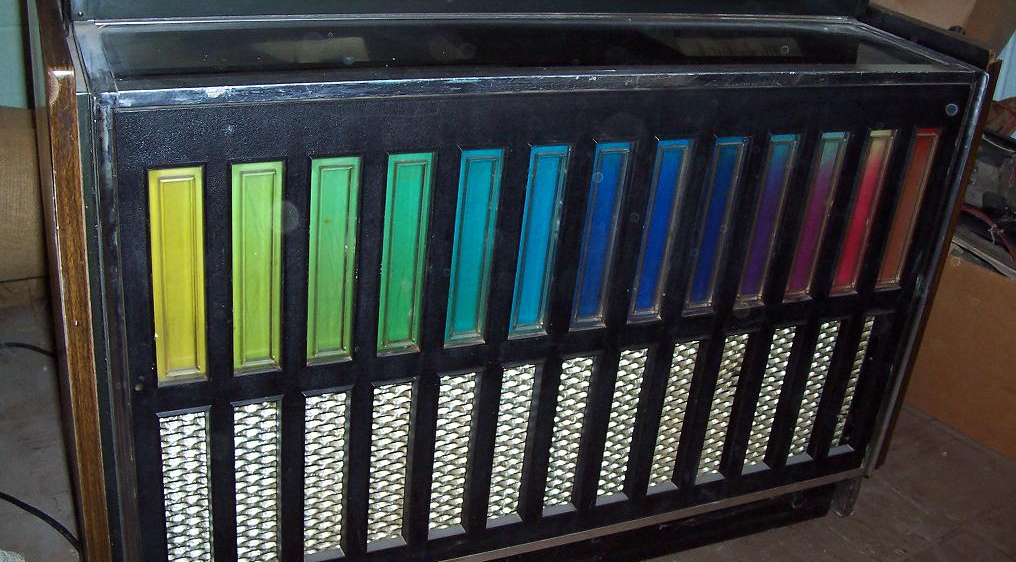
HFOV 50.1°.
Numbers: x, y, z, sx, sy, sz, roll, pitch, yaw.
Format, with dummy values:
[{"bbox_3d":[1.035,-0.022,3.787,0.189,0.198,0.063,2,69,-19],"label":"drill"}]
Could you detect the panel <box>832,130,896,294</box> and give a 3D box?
[{"bbox_3d":[0.417,-0.078,1.273,0.044,0.206,0.018,-6,27,-24],"label":"panel"}]

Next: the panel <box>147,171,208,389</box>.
[{"bbox_3d":[-0.288,-0.001,0.952,0.044,0.206,0.018,-6,27,-24],"label":"panel"}]

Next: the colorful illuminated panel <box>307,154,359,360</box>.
[{"bbox_3d":[-0.163,-0.017,1.008,0.044,0.206,0.018,-6,27,-24],"label":"colorful illuminated panel"}]

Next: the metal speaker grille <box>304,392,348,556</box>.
[{"bbox_3d":[-0.188,0.202,1.119,0.043,0.194,0.015,-6,27,-24],"label":"metal speaker grille"}]

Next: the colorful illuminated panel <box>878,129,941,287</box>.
[{"bbox_3d":[0.480,-0.085,1.302,0.044,0.206,0.018,-6,27,-24],"label":"colorful illuminated panel"}]

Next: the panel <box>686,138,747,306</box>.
[{"bbox_3d":[0.227,-0.060,1.185,0.044,0.206,0.018,-6,27,-24],"label":"panel"}]

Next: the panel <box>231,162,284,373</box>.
[{"bbox_3d":[-0.226,-0.009,0.981,0.044,0.206,0.018,-6,27,-24],"label":"panel"}]

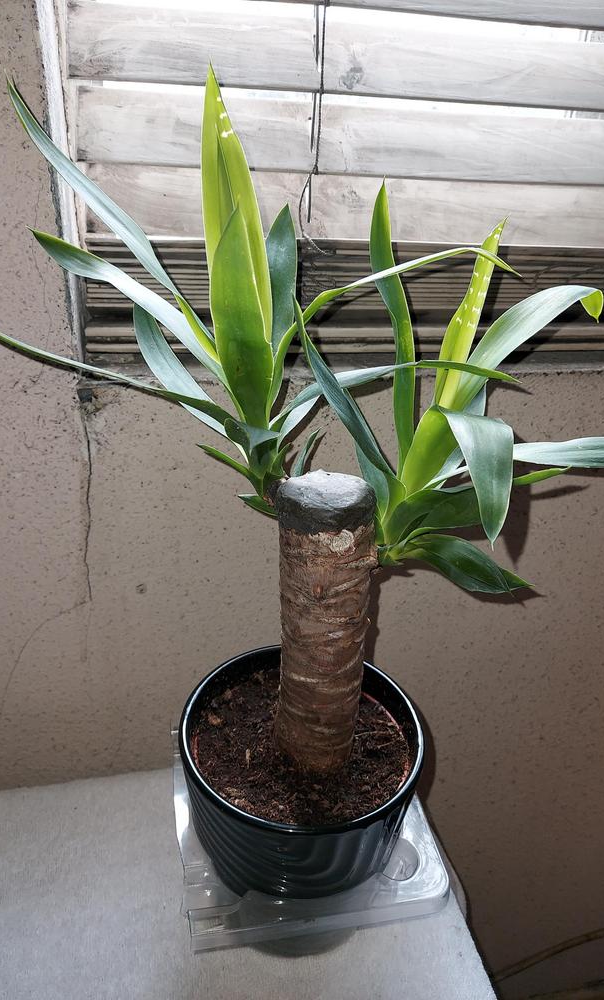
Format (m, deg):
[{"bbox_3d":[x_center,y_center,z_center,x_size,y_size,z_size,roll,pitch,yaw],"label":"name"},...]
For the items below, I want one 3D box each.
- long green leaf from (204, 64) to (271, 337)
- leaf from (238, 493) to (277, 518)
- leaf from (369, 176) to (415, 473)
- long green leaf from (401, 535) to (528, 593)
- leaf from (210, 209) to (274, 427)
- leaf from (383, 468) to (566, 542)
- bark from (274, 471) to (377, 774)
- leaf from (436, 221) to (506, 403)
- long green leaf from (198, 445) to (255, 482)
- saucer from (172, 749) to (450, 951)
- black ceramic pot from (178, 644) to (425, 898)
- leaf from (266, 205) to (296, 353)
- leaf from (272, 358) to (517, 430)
[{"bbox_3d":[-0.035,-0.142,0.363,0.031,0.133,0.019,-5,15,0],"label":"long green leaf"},{"bbox_3d":[-0.021,0.003,0.367,0.025,0.009,0.013,18,43,8],"label":"leaf"},{"bbox_3d":[0.050,-0.093,0.390,0.019,0.150,0.016,-4,4,0],"label":"leaf"},{"bbox_3d":[0.095,0.038,0.419,0.082,0.019,0.031,13,28,-16],"label":"long green leaf"},{"bbox_3d":[-0.025,-0.078,0.321,0.025,0.096,0.012,-2,21,3],"label":"leaf"},{"bbox_3d":[0.084,0.002,0.353,0.092,0.025,0.021,-20,64,18],"label":"leaf"},{"bbox_3d":[0.010,0.072,0.398,0.049,0.184,0.049,2,30,1],"label":"bark"},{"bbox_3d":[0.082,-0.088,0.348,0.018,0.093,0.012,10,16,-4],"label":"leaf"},{"bbox_3d":[-0.042,-0.021,0.403,0.036,0.009,0.011,31,35,8],"label":"long green leaf"},{"bbox_3d":[0.000,0.235,0.514,0.170,0.019,0.140,-2,31,-11],"label":"saucer"},{"bbox_3d":[-0.003,0.185,0.462,0.145,0.113,0.145,2,30,-1],"label":"black ceramic pot"},{"bbox_3d":[-0.011,-0.119,0.391,0.017,0.076,0.009,4,7,0],"label":"leaf"},{"bbox_3d":[0.047,-0.057,0.378,0.123,0.027,0.019,-6,29,10],"label":"leaf"}]

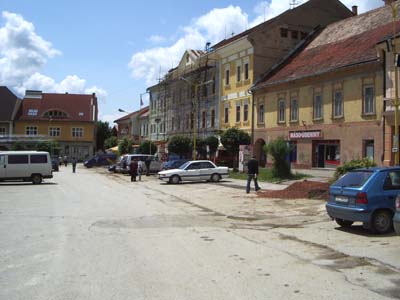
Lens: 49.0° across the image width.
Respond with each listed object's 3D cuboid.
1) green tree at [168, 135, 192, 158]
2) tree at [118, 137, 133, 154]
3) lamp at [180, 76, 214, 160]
[{"bbox_3d":[-2.164,0.349,49.467,2.800,3.900,2.800,0,-1,0],"label":"green tree"},{"bbox_3d":[-10.200,0.360,60.000,1.950,4.000,1.950,1,-1,0],"label":"tree"},{"bbox_3d":[-0.280,-2.060,38.000,3.100,8.300,0.400,1,-1,-23],"label":"lamp"}]

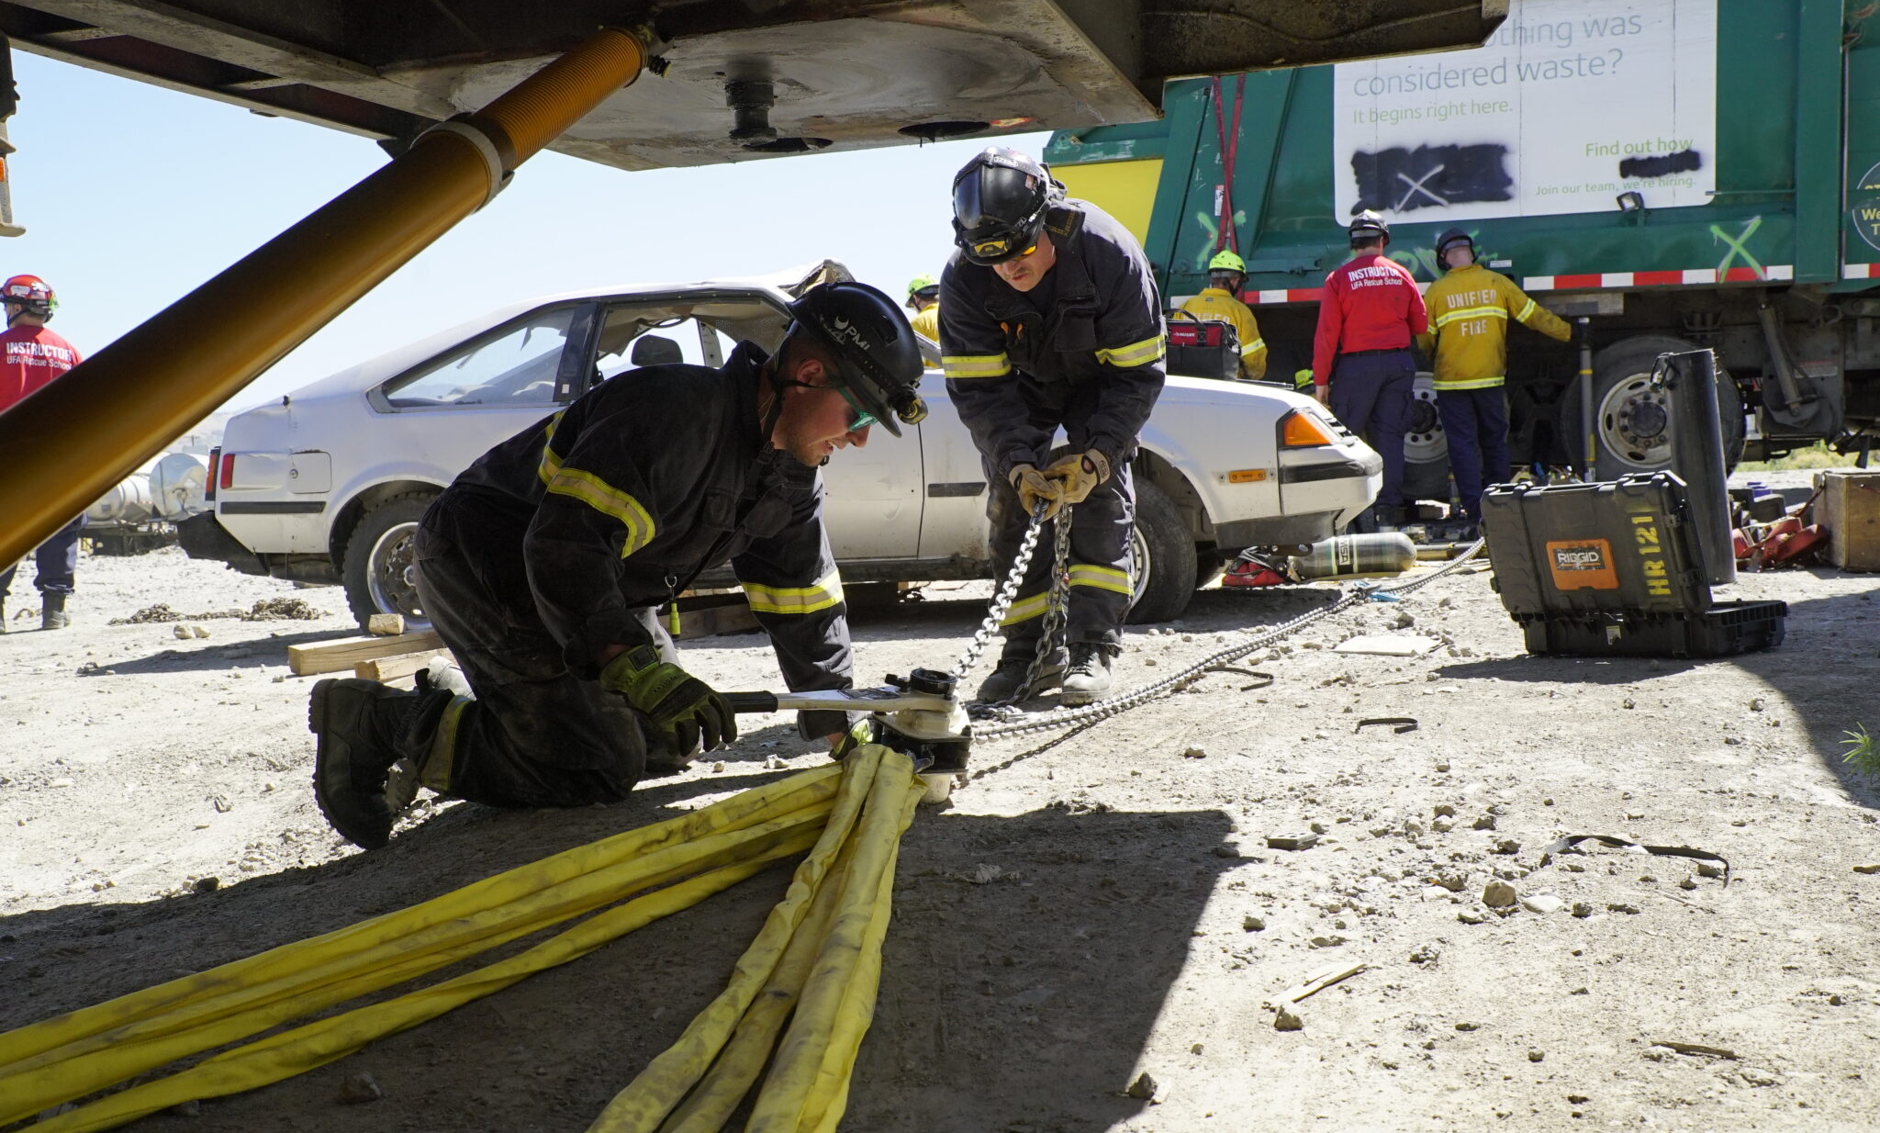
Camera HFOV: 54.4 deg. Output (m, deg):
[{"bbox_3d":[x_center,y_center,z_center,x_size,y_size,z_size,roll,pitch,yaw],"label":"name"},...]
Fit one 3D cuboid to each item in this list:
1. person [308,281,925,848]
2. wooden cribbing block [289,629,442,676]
[{"bbox_3d":[-0.651,-0.047,3.871,1.220,1.100,0.760,-2,5,-8],"label":"person"},{"bbox_3d":[-1.883,0.277,6.163,0.580,0.085,0.089,-6,7,-38],"label":"wooden cribbing block"}]

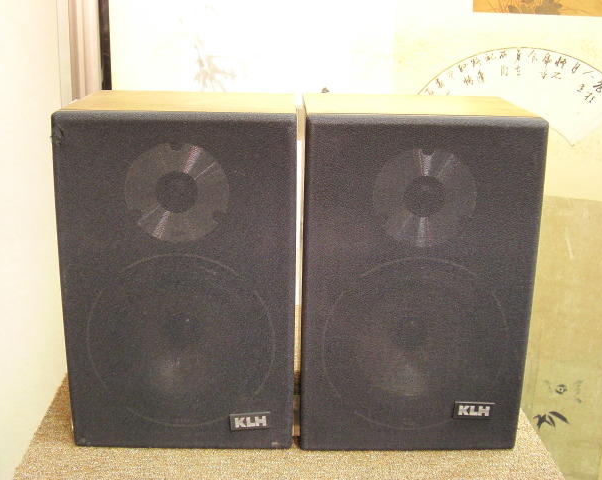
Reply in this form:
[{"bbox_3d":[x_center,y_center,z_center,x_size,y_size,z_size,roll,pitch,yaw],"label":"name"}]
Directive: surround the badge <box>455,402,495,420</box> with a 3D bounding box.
[{"bbox_3d":[0.210,0.207,1.007,0.048,0.021,0.004,2,16,-3],"label":"badge"}]

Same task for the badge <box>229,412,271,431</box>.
[{"bbox_3d":[-0.061,0.220,1.008,0.048,0.021,0.004,-2,17,0],"label":"badge"}]

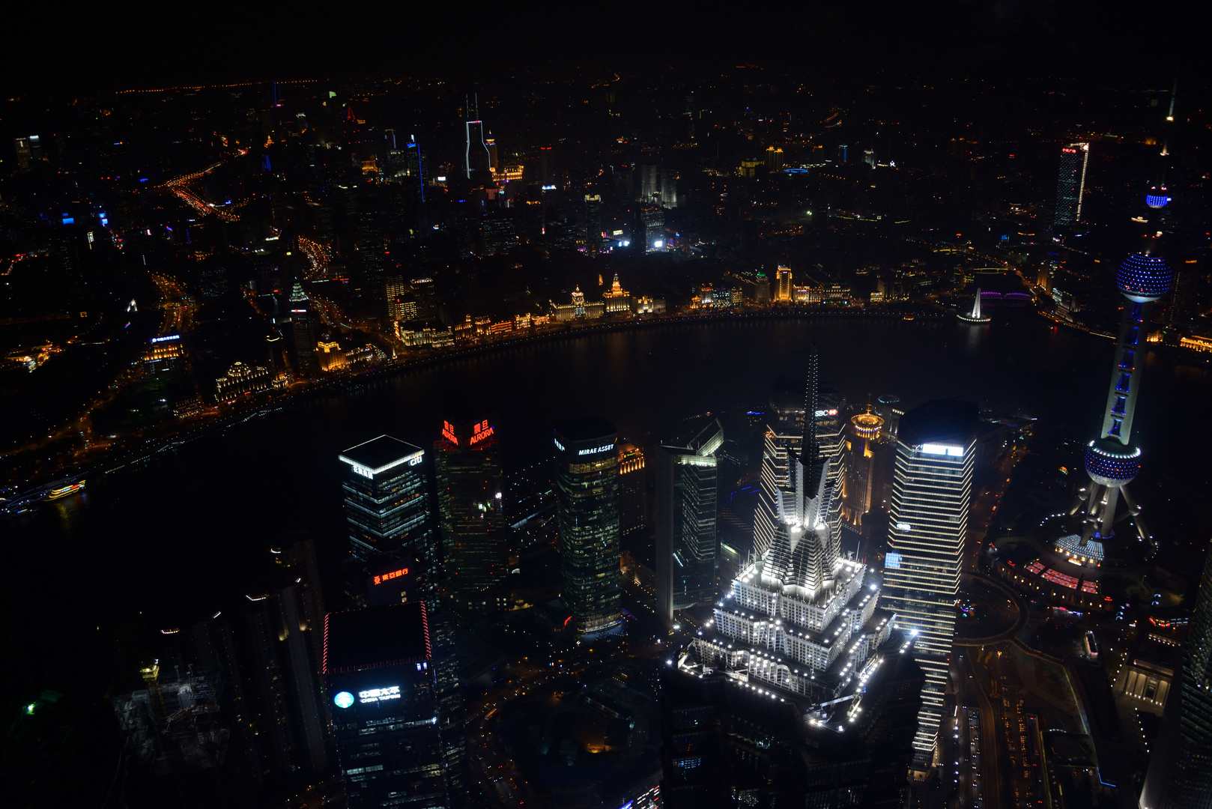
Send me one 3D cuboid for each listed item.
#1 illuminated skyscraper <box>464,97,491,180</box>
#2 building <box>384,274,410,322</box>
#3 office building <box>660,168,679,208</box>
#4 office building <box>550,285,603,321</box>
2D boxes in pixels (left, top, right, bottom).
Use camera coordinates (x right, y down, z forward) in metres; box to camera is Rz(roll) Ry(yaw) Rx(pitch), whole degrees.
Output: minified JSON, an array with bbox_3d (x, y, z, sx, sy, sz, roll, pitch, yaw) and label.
[{"bbox_3d":[-416.275,-856.032,3089.139,71.000,290.000,50.000,-3,21,-4],"label":"illuminated skyscraper"},{"bbox_3d":[-384.210,-194.750,1739.060,40.000,95.000,30.000,-8,22,-15],"label":"building"},{"bbox_3d":[188.500,-637.880,2801.670,48.000,128.000,32.000,0,21,4],"label":"office building"},{"bbox_3d":[-55.400,-194.710,1771.290,90.000,54.000,62.000,-6,22,-12],"label":"office building"}]

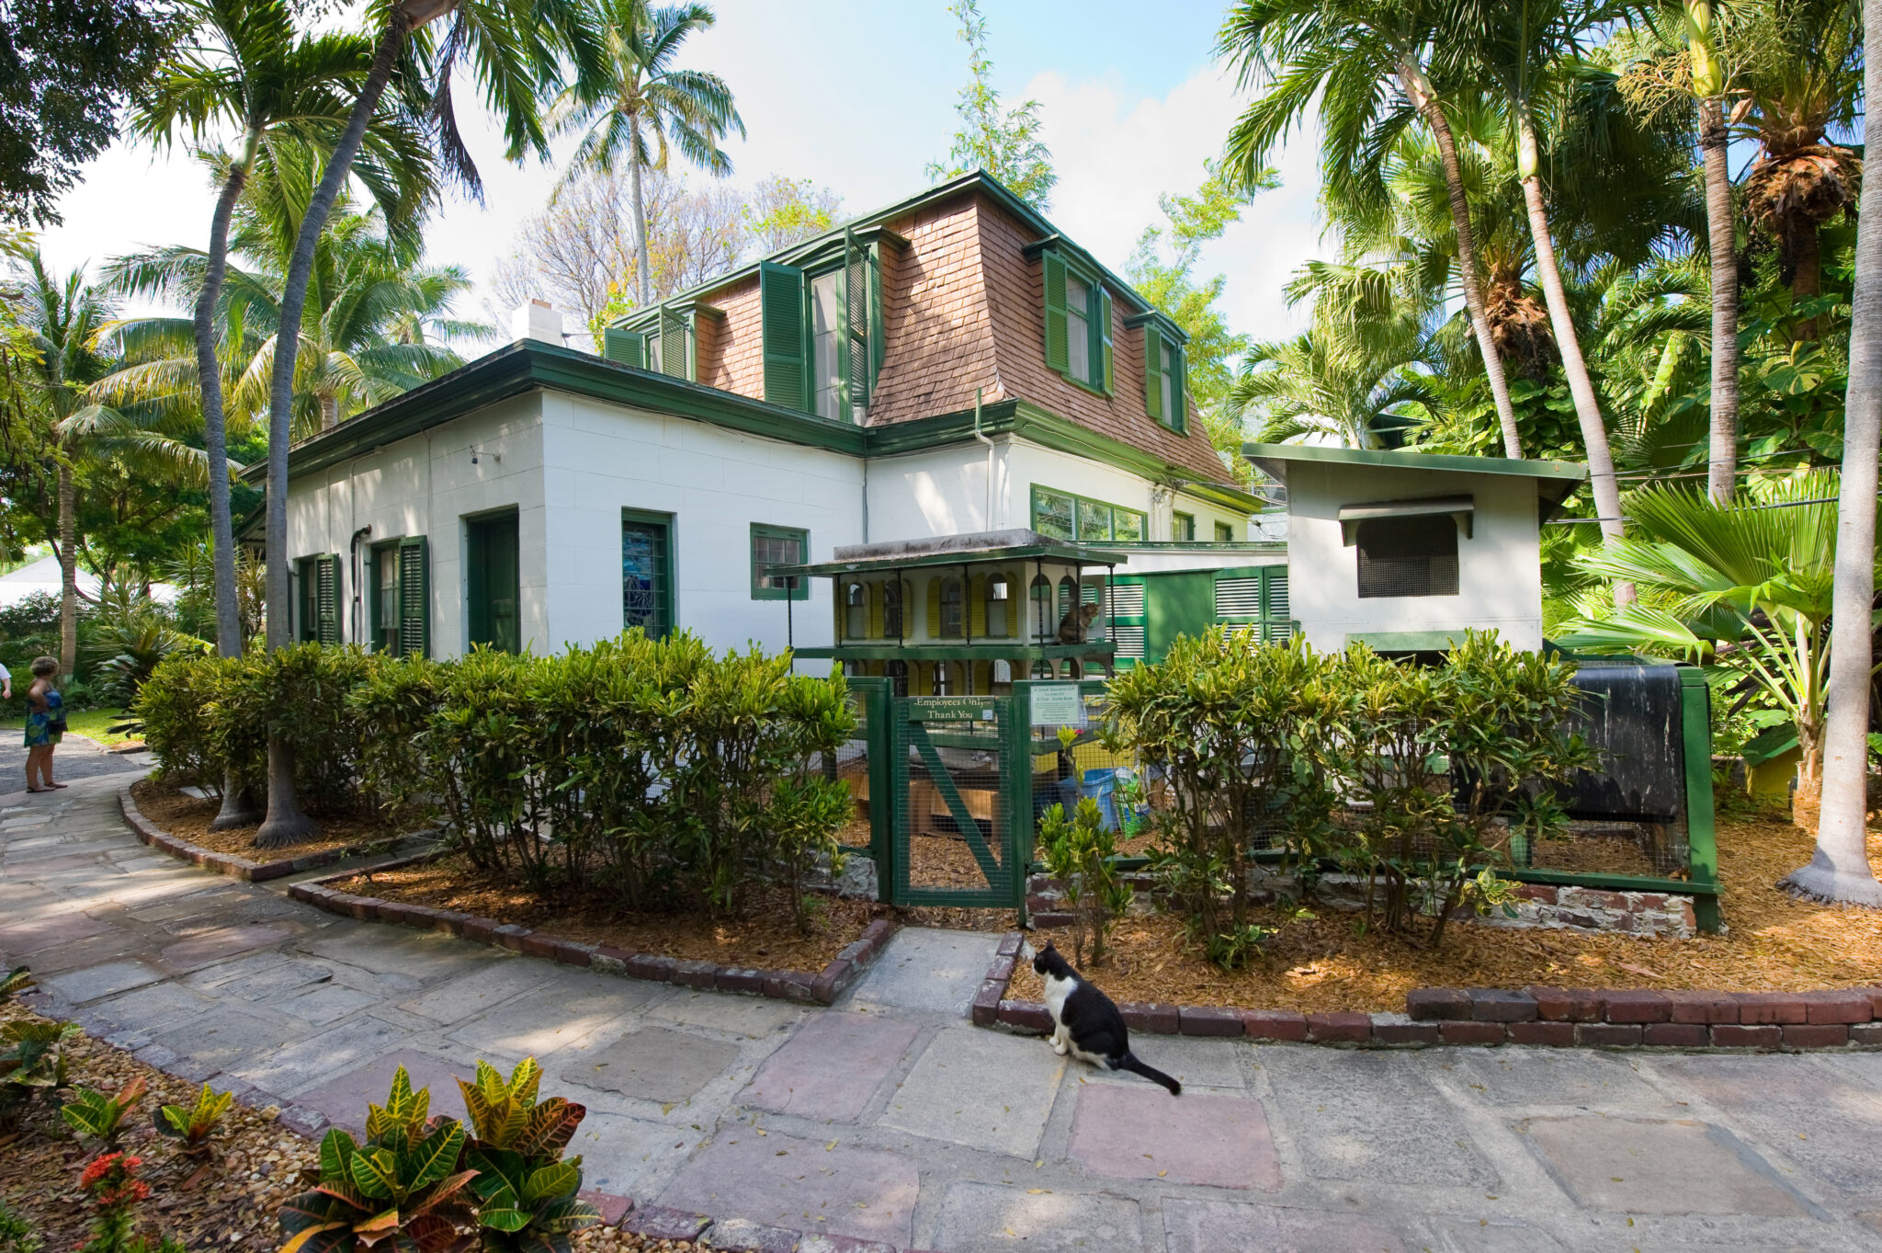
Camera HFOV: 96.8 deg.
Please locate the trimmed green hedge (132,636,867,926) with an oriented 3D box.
[{"bbox_3d":[-4.750,0.973,7.150,9.400,1.550,1.300,-2,0,33],"label":"trimmed green hedge"}]

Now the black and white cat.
[{"bbox_3d":[0.565,1.330,2.930,0.490,0.410,0.200,-2,0,35],"label":"black and white cat"}]

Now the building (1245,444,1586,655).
[{"bbox_3d":[4.310,-0.007,7.638,2.350,3.050,2.200,-2,0,31],"label":"building"}]

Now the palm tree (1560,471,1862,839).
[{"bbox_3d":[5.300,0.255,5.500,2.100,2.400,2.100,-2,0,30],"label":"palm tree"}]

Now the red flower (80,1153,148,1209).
[{"bbox_3d":[-1.760,1.185,1.780,0.120,0.105,0.120,-1,0,-40],"label":"red flower"}]

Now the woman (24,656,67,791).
[{"bbox_3d":[-10.500,1.106,9.800,0.460,1.570,0.340,-2,0,38],"label":"woman"}]

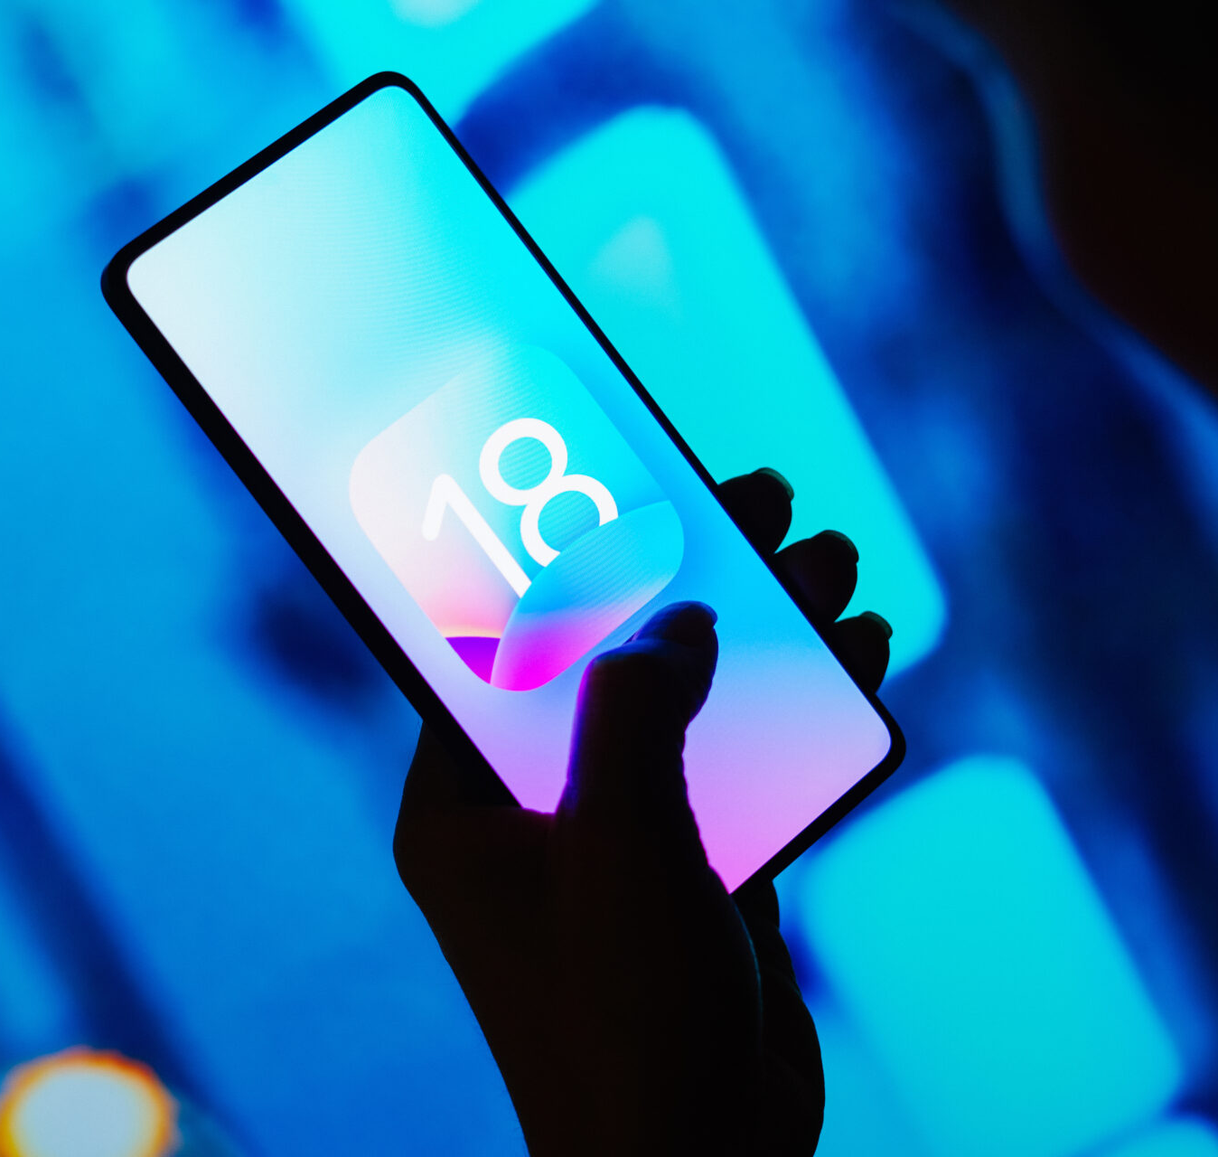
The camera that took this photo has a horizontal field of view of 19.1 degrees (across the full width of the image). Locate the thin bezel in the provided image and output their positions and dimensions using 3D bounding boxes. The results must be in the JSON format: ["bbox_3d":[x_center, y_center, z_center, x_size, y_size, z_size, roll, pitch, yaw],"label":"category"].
[{"bbox_3d":[-0.018,-0.011,0.656,0.074,0.161,0.008,-39,4,-27],"label":"thin bezel"}]

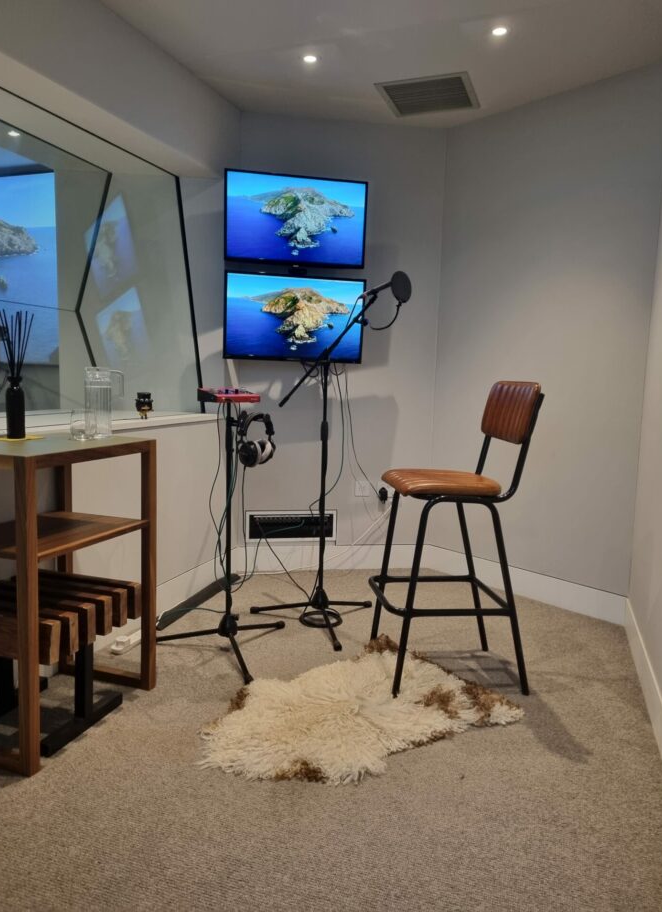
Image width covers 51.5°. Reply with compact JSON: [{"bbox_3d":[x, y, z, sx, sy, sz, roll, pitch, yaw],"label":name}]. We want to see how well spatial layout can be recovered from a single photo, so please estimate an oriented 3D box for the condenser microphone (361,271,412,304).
[{"bbox_3d":[0.238,-0.679,2.790,0.130,0.140,0.250,-5,-4,-44],"label":"condenser microphone"}]

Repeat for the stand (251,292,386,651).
[{"bbox_3d":[-0.071,0.021,2.974,0.581,1.427,0.590,4,7,18],"label":"stand"}]

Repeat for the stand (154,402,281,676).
[{"bbox_3d":[-0.365,0.279,2.577,0.576,0.990,0.503,-1,7,-23],"label":"stand"}]

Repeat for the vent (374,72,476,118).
[{"bbox_3d":[0.469,-1.713,3.263,0.424,0.030,0.420,4,7,20],"label":"vent"}]

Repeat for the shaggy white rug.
[{"bbox_3d":[0.022,0.803,2.233,1.060,0.060,0.780,-3,8,-35],"label":"shaggy white rug"}]

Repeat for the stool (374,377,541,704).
[{"bbox_3d":[0.425,0.286,2.499,0.540,1.040,0.430,1,7,-8],"label":"stool"}]

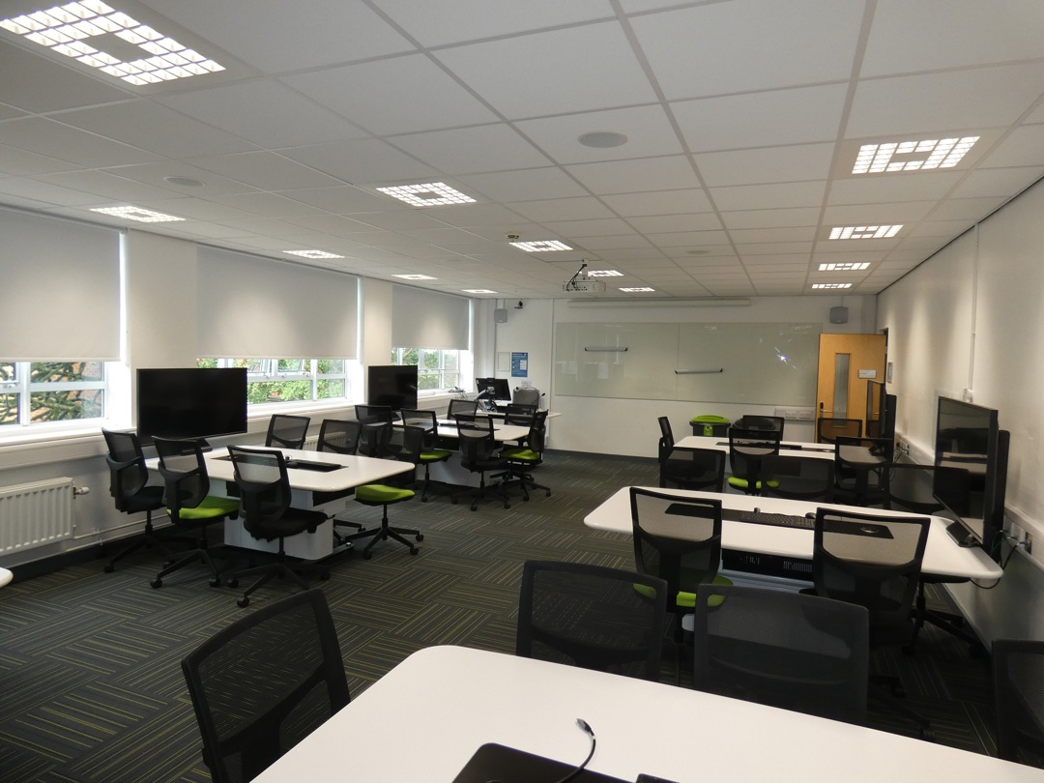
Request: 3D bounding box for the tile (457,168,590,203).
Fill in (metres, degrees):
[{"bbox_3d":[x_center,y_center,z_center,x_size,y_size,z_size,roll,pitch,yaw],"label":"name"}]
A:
[{"bbox_3d":[0.028,-1.124,3.294,0.600,0.020,0.600,4,5,24],"label":"tile"}]

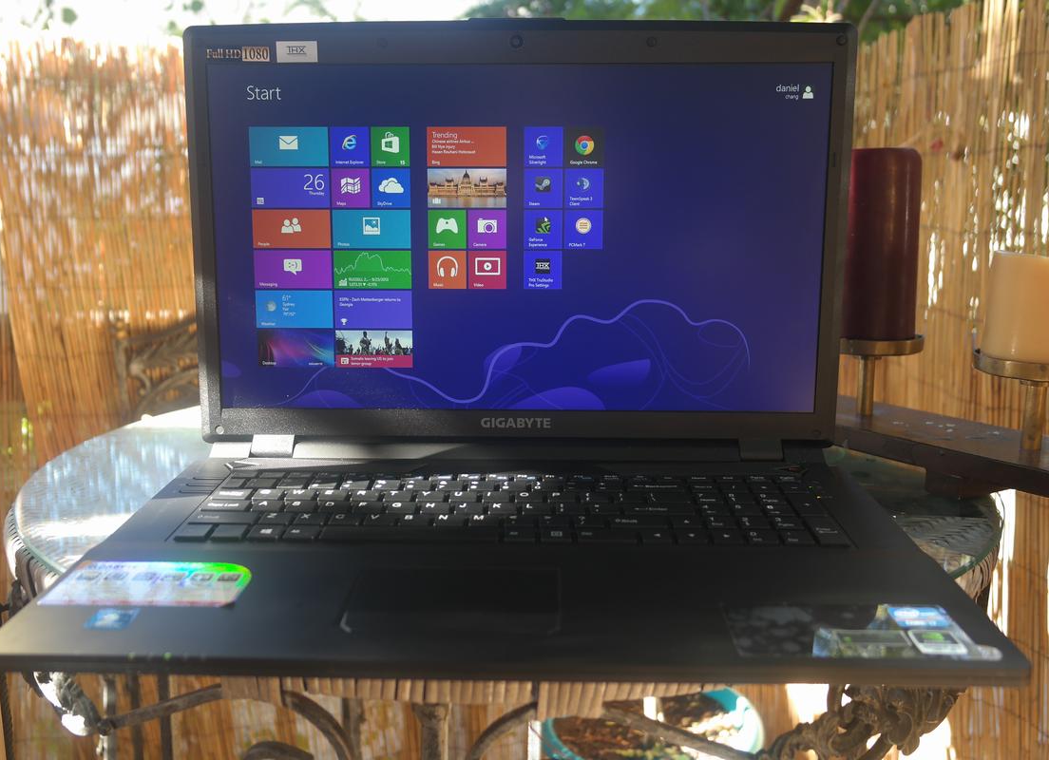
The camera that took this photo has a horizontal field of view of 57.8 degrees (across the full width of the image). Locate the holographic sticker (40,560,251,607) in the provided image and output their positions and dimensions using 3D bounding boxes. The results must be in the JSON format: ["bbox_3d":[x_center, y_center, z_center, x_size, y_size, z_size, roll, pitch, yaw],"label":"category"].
[{"bbox_3d":[-0.170,0.093,0.436,0.084,0.001,0.044,0,14,1],"label":"holographic sticker"}]

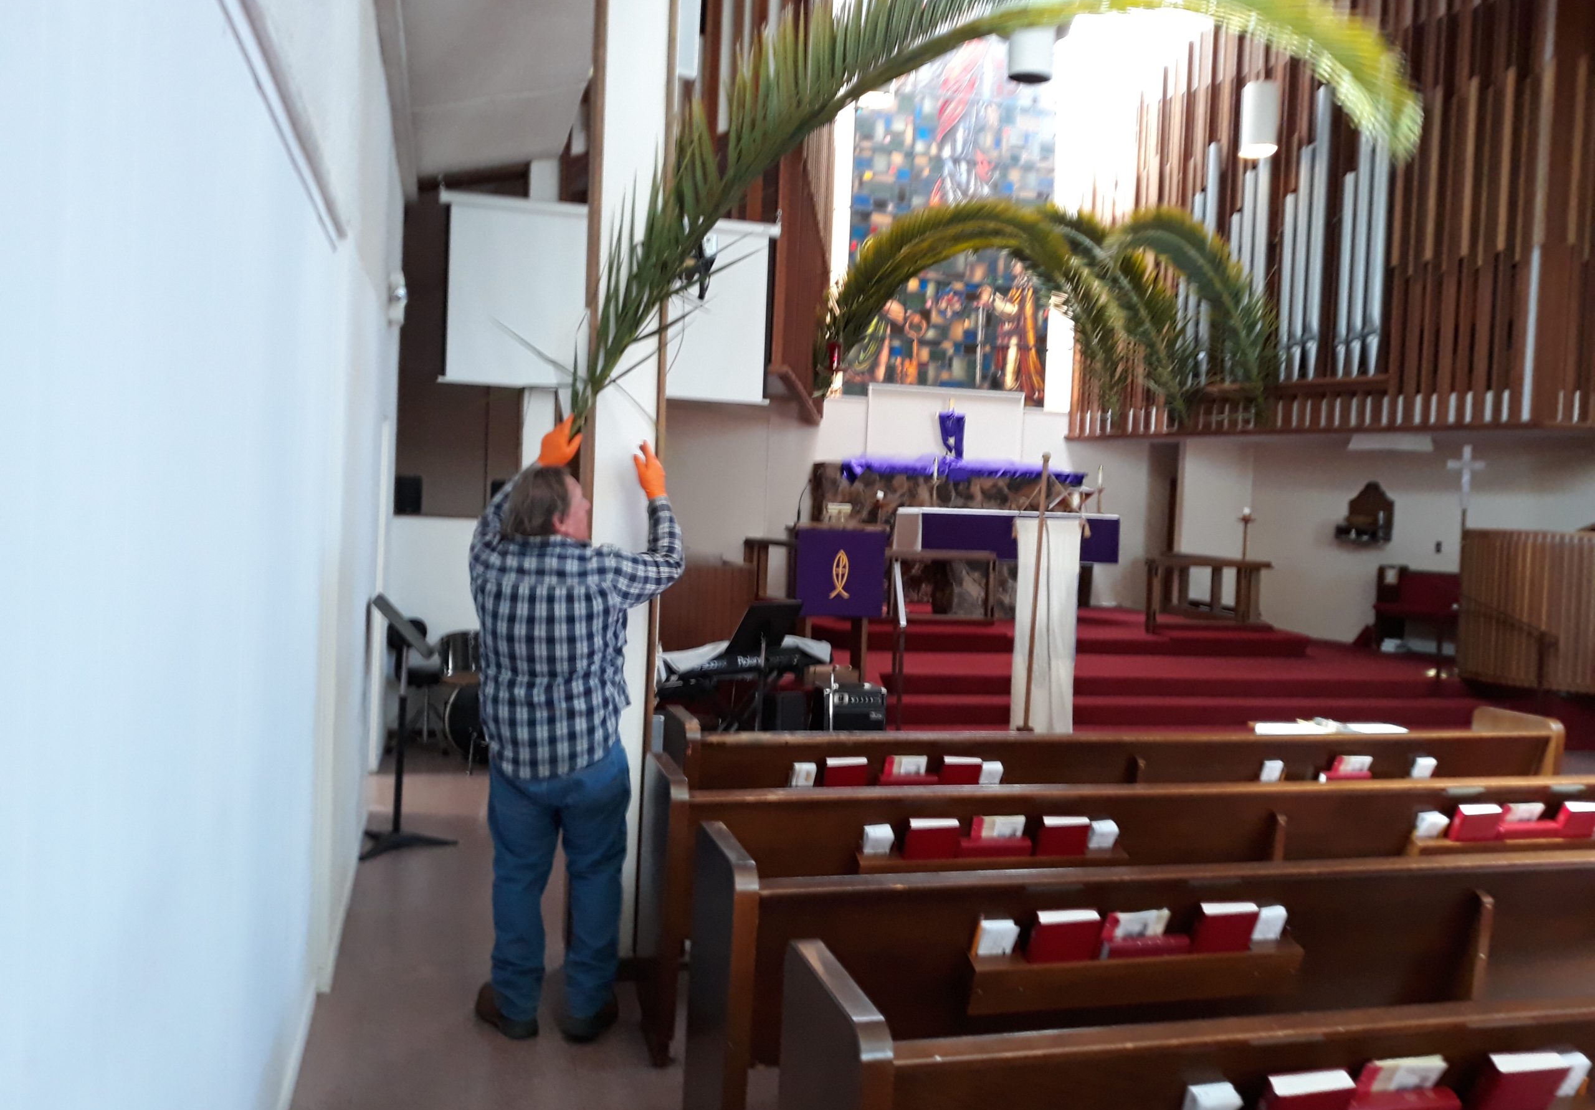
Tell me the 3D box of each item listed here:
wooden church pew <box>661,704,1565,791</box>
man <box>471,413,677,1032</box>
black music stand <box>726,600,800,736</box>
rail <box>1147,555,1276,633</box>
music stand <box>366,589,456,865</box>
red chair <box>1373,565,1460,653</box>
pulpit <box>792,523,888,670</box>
[{"bbox_3d":[1.349,1.094,5.232,3.800,0.865,0.560,2,2,-15],"label":"wooden church pew"},{"bbox_3d":[-0.715,0.530,4.104,0.670,1.890,0.550,2,2,-7],"label":"man"},{"bbox_3d":[-0.205,0.815,7.000,0.450,1.140,0.500,4,3,35],"label":"black music stand"},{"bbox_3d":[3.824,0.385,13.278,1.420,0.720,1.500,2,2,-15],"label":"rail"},{"bbox_3d":[-1.821,0.775,6.035,0.440,1.170,0.500,2,2,-15],"label":"music stand"},{"bbox_3d":[6.349,0.592,12.896,0.500,0.870,1.120,2,2,-15],"label":"red chair"},{"bbox_3d":[0.256,0.345,9.225,0.670,1.120,0.450,2,2,-15],"label":"pulpit"}]

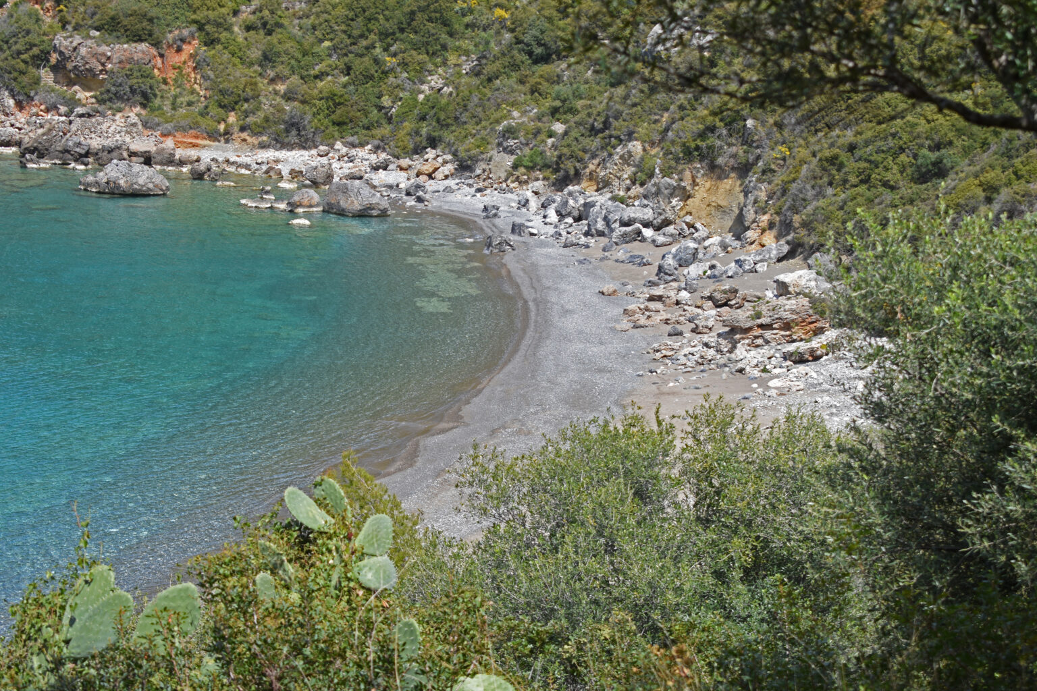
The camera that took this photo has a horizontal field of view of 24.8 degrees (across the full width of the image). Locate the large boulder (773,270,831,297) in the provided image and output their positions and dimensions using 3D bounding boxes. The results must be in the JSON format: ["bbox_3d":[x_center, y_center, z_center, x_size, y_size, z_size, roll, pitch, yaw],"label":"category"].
[{"bbox_3d":[11.919,-2.633,99.000,2.450,0.870,1.600,0,11,0],"label":"large boulder"}]

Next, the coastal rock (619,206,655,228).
[{"bbox_3d":[6.060,-6.623,121.000,1.780,0.920,1.300,0,11,0],"label":"coastal rock"}]

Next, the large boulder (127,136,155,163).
[{"bbox_3d":[-28.392,-14.776,178.000,2.250,1.800,2.000,0,12,0],"label":"large boulder"}]

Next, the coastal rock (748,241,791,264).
[{"bbox_3d":[11.305,-4.204,107.000,1.920,0.880,1.100,0,11,0],"label":"coastal rock"}]

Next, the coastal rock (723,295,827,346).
[{"bbox_3d":[9.879,-0.952,91.000,4.000,1.400,2.700,0,11,0],"label":"coastal rock"}]

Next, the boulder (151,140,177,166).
[{"bbox_3d":[-26.593,-14.389,177.000,2.000,1.750,1.800,0,12,0],"label":"boulder"}]

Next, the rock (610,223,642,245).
[{"bbox_3d":[5.975,-6.131,130.000,1.740,1.100,1.350,0,12,0],"label":"rock"}]

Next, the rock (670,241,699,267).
[{"bbox_3d":[7.646,-4.226,109.000,1.350,1.020,1.200,0,11,0],"label":"rock"}]

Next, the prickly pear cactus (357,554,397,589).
[{"bbox_3d":[-0.678,1.086,11.300,0.197,0.165,0.080,0,11,0],"label":"prickly pear cactus"}]

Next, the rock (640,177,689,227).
[{"bbox_3d":[8.420,-8.280,136.000,2.800,2.650,2.400,0,12,0],"label":"rock"}]

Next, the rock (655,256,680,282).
[{"bbox_3d":[7.615,-3.849,120.000,1.270,1.280,1.100,0,12,0],"label":"rock"}]

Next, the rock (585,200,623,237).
[{"bbox_3d":[4.343,-6.465,120.000,1.950,1.650,1.600,0,11,0],"label":"rock"}]

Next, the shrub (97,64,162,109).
[{"bbox_3d":[-30.886,-20.494,187.000,5.200,3.300,4.200,0,12,0],"label":"shrub"}]

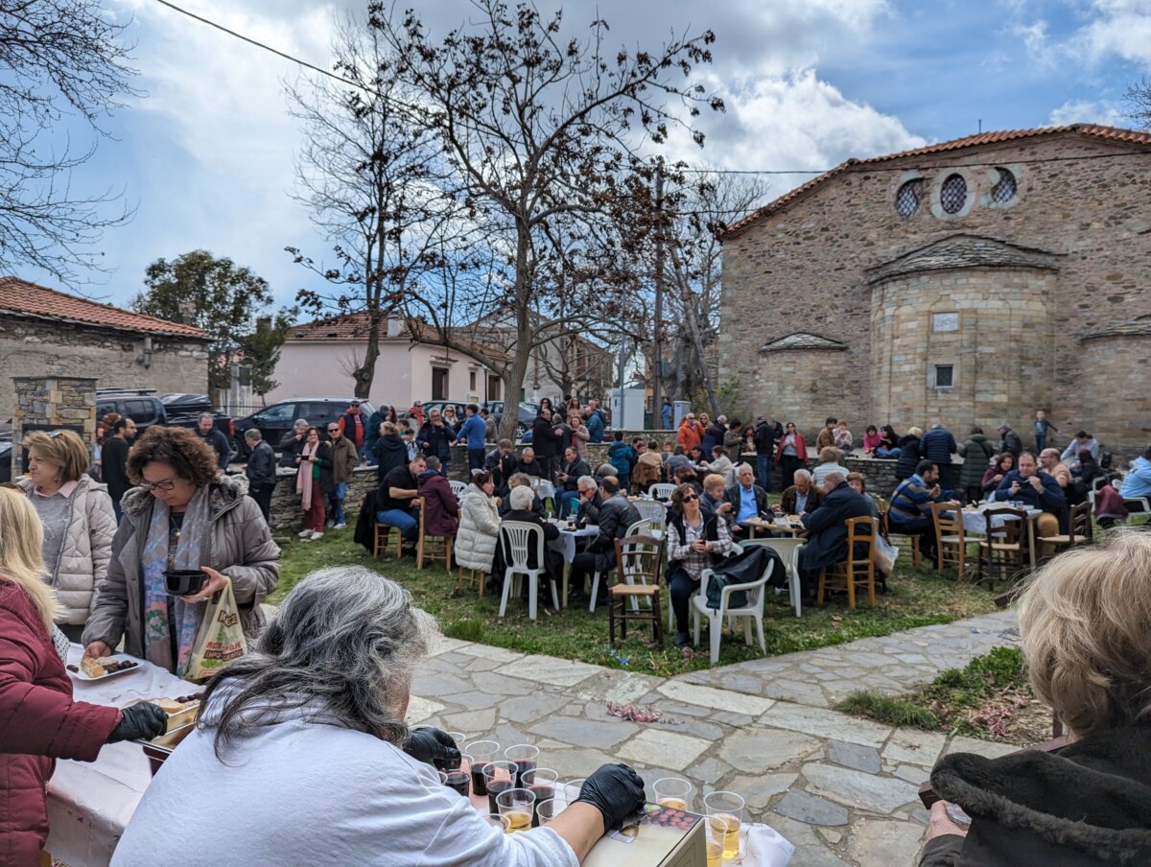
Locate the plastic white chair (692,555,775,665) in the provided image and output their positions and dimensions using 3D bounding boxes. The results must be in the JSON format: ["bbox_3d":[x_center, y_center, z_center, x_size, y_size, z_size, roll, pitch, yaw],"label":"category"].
[{"bbox_3d":[1.228,1.353,6.316,0.550,0.790,0.550,0,2,-12],"label":"plastic white chair"}]

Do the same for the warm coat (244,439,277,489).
[{"bbox_3d":[-4.670,0.450,11.850,0.400,0.720,0.480,0,1,6],"label":"warm coat"}]

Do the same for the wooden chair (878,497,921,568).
[{"bbox_3d":[4.020,1.230,9.900,0.450,0.860,0.430,1,1,12],"label":"wooden chair"}]

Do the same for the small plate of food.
[{"bbox_3d":[-1.572,0.782,2.656,0.190,0.025,0.195,1,2,28],"label":"small plate of food"}]

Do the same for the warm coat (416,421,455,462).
[{"bbox_3d":[-2.340,0.150,13.300,0.600,0.720,0.400,1,1,-7],"label":"warm coat"}]

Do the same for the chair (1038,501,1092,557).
[{"bbox_3d":[5.936,1.330,9.740,0.430,0.890,0.460,0,2,-35],"label":"chair"}]

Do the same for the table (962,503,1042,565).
[{"bbox_3d":[5.330,1.357,10.150,1.100,0.740,0.800,-1,3,-45],"label":"table"}]

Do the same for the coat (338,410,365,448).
[{"bbox_3d":[-4.150,-0.090,14.800,0.520,0.710,0.340,0,1,-30],"label":"coat"}]

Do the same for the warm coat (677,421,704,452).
[{"bbox_3d":[2.300,0.100,16.000,0.560,0.740,0.380,0,1,-22],"label":"warm coat"}]

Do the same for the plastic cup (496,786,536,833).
[{"bbox_3d":[-0.116,0.762,1.555,0.077,0.105,0.077,0,2,0],"label":"plastic cup"}]

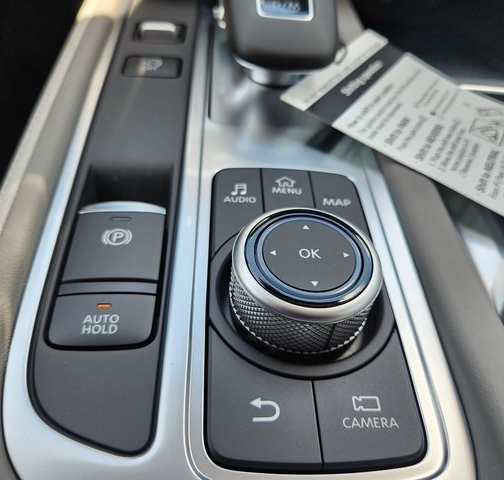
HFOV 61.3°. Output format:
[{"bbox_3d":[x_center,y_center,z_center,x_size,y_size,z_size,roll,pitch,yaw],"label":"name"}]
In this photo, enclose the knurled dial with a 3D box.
[{"bbox_3d":[0.018,0.012,0.149,0.051,0.022,0.051,1,47,-5],"label":"knurled dial"}]

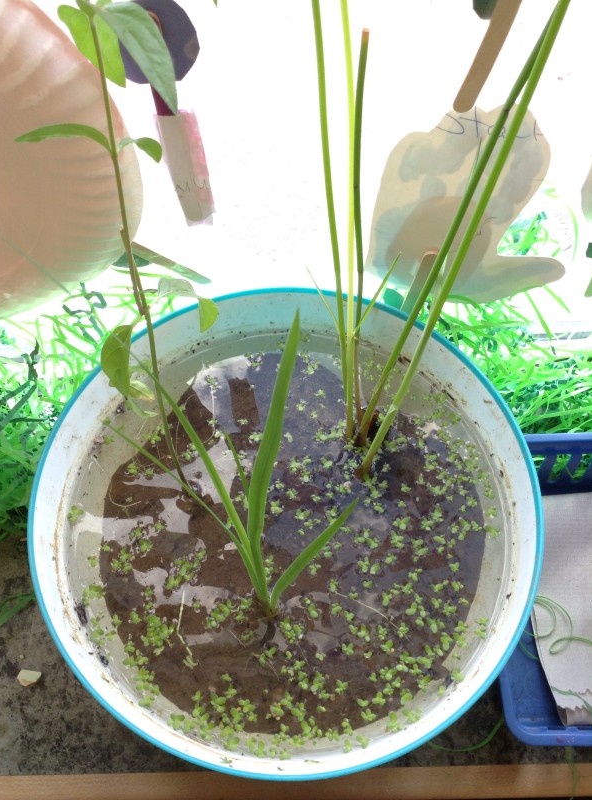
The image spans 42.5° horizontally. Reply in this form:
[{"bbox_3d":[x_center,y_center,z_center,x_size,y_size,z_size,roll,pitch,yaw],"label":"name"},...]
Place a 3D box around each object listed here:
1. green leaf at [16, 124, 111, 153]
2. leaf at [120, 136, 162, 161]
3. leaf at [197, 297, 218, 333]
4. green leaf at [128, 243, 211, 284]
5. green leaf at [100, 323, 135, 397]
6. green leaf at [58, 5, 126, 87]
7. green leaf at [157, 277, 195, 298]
[{"bbox_3d":[-0.110,-0.124,0.360,0.045,0.012,0.012,0,62,0],"label":"green leaf"},{"bbox_3d":[-0.073,-0.118,0.360,0.020,0.011,0.012,0,62,0],"label":"leaf"},{"bbox_3d":[-0.049,-0.047,0.420,0.008,0.023,0.011,12,42,13],"label":"leaf"},{"bbox_3d":[-0.094,-0.101,0.570,0.074,0.012,0.006,22,55,-35],"label":"green leaf"},{"bbox_3d":[-0.097,-0.022,0.415,0.019,0.047,0.011,-3,37,-10],"label":"green leaf"},{"bbox_3d":[-0.089,-0.156,0.335,0.018,0.008,0.039,-32,99,-3],"label":"green leaf"},{"bbox_3d":[-0.064,-0.061,0.410,0.020,0.008,0.013,9,62,-6],"label":"green leaf"}]

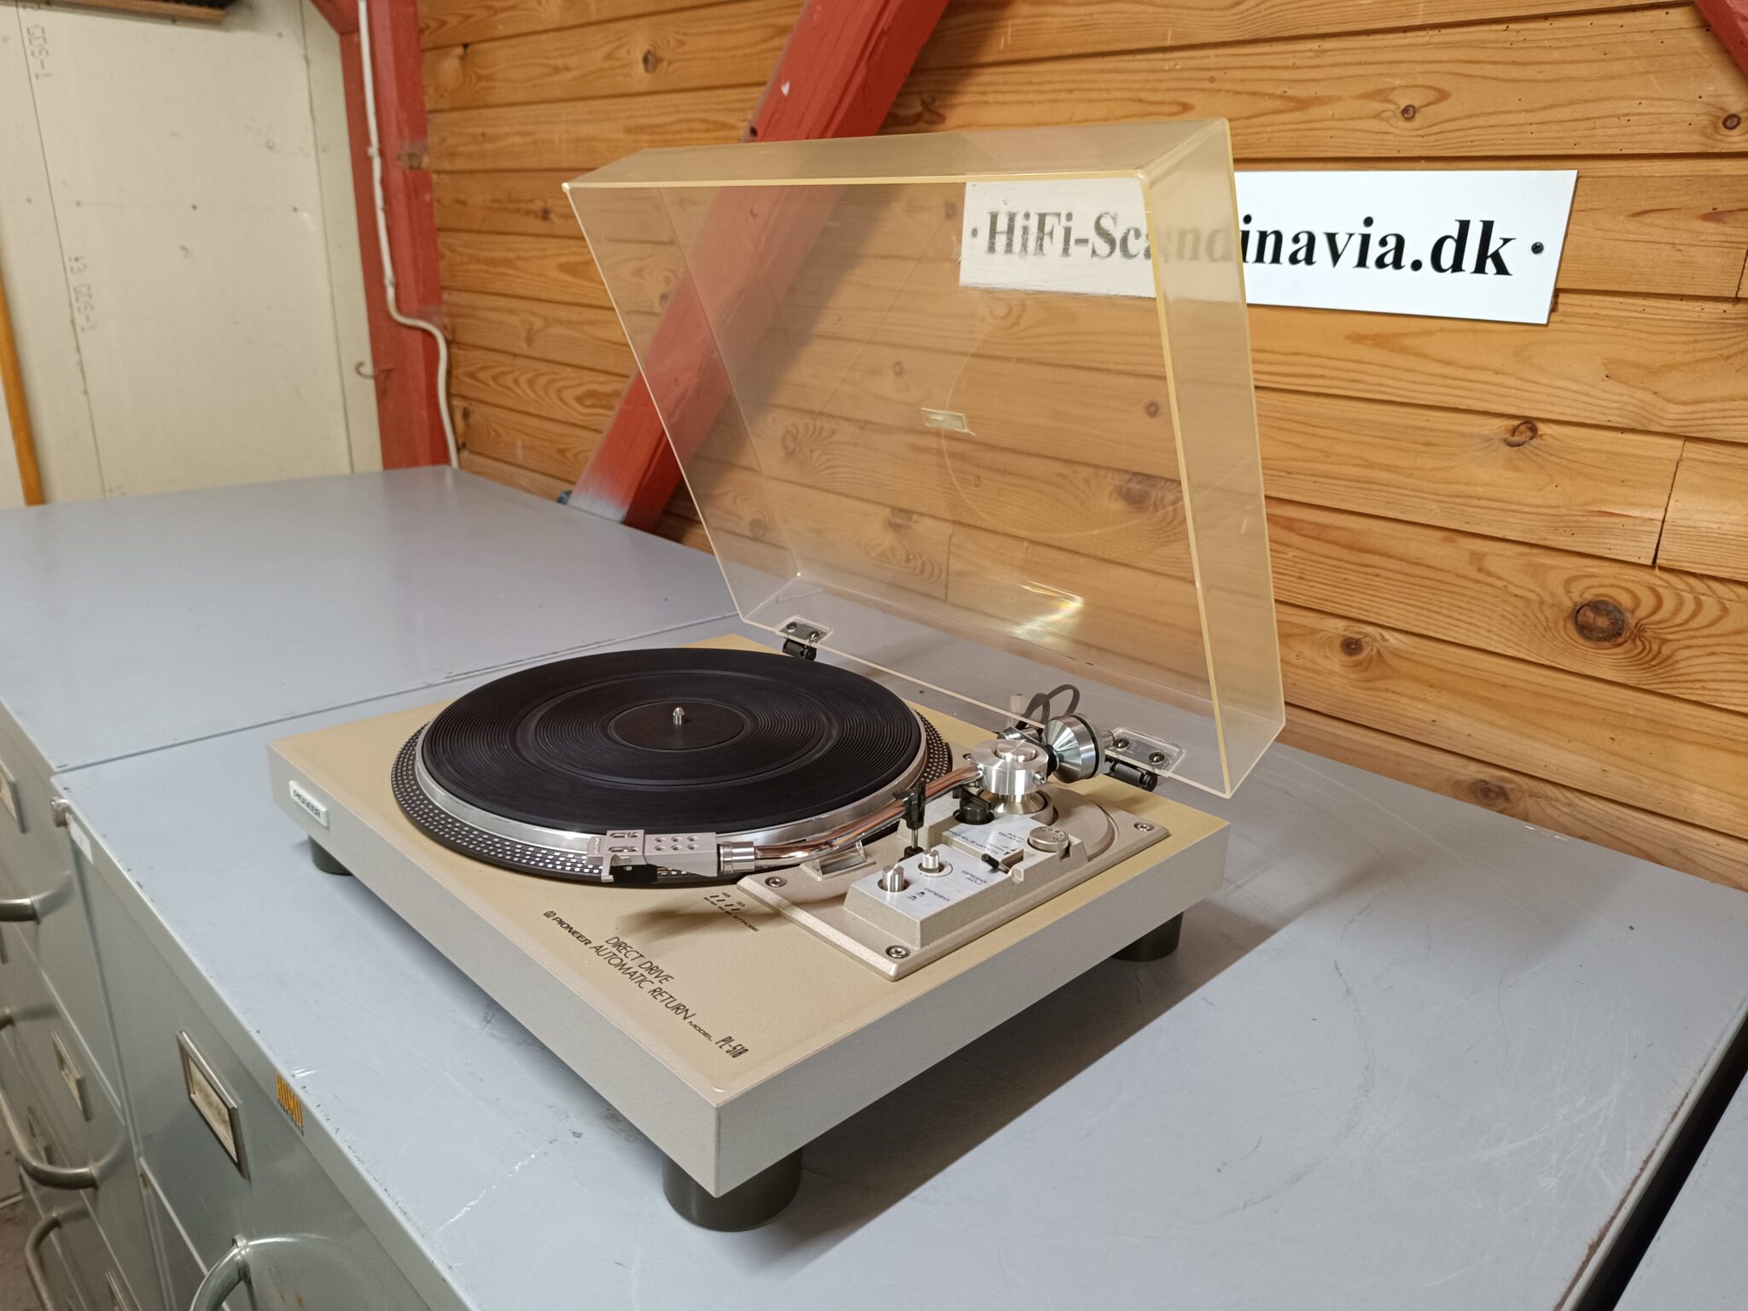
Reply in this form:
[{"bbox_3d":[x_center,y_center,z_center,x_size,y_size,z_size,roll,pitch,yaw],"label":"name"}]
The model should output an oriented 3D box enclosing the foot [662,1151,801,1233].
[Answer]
[{"bbox_3d":[-0.057,0.197,0.488,0.055,0.033,0.055,2,18,-1],"label":"foot"}]

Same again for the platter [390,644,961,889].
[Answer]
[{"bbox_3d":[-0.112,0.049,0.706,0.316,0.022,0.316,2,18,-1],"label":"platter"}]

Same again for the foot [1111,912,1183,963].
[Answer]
[{"bbox_3d":[0.145,0.143,0.678,0.055,0.033,0.055,-15,25,-42],"label":"foot"}]

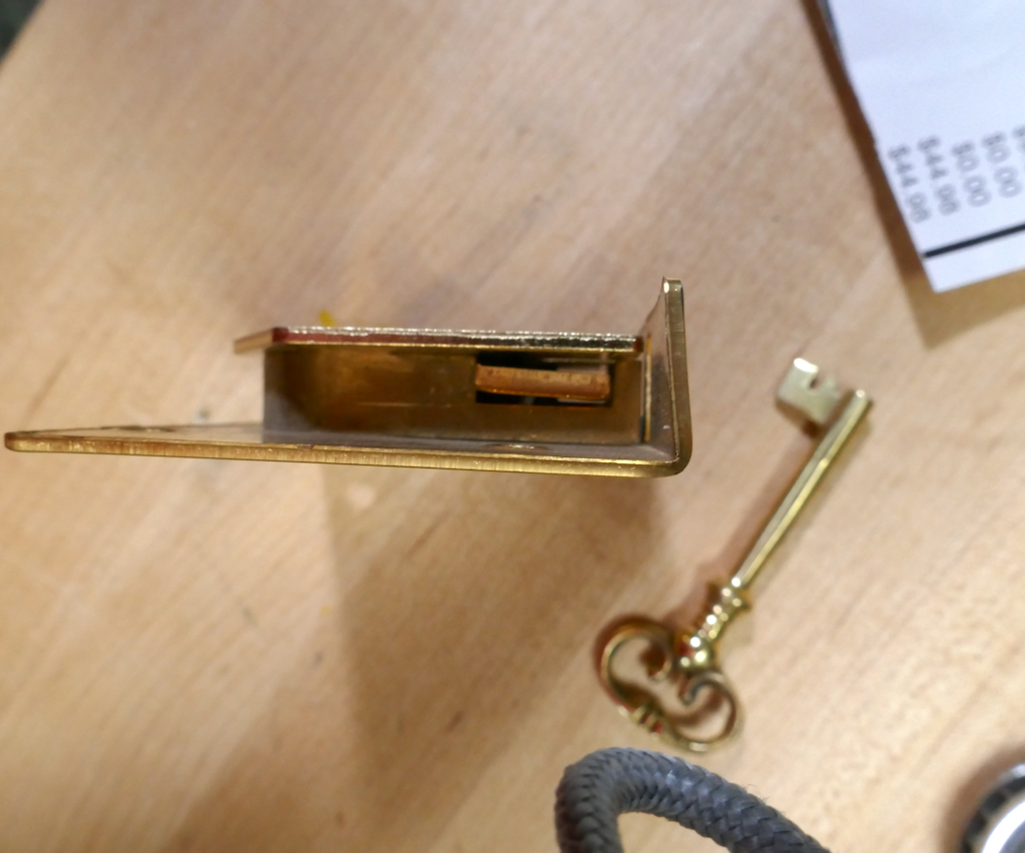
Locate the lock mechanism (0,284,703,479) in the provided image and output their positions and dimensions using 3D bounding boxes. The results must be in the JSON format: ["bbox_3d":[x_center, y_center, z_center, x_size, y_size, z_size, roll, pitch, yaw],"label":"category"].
[{"bbox_3d":[-0.009,-0.005,0.098,0.051,0.068,0.014,2,91,6],"label":"lock mechanism"}]

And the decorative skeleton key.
[{"bbox_3d":[0.033,0.019,0.126,0.023,0.006,0.057,32,94,5],"label":"decorative skeleton key"}]

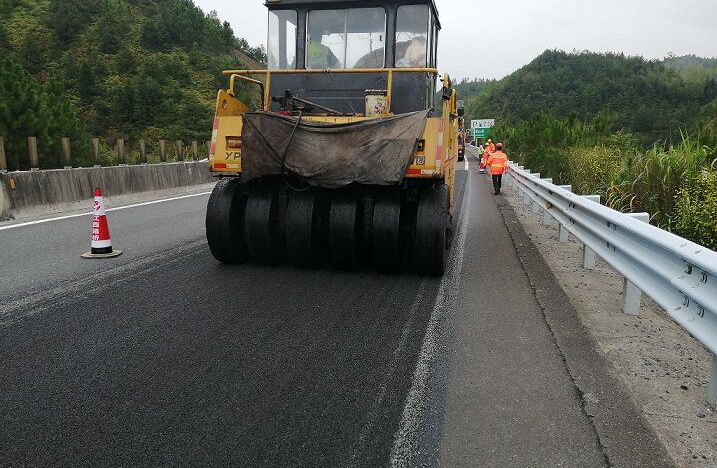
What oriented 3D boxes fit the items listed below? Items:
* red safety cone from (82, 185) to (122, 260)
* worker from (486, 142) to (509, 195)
[{"bbox_3d":[-3.489,-0.168,7.547,0.530,0.890,0.530,2,9,12],"label":"red safety cone"},{"bbox_3d":[4.526,-2.147,18.180,0.620,1.680,0.450,2,9,12],"label":"worker"}]

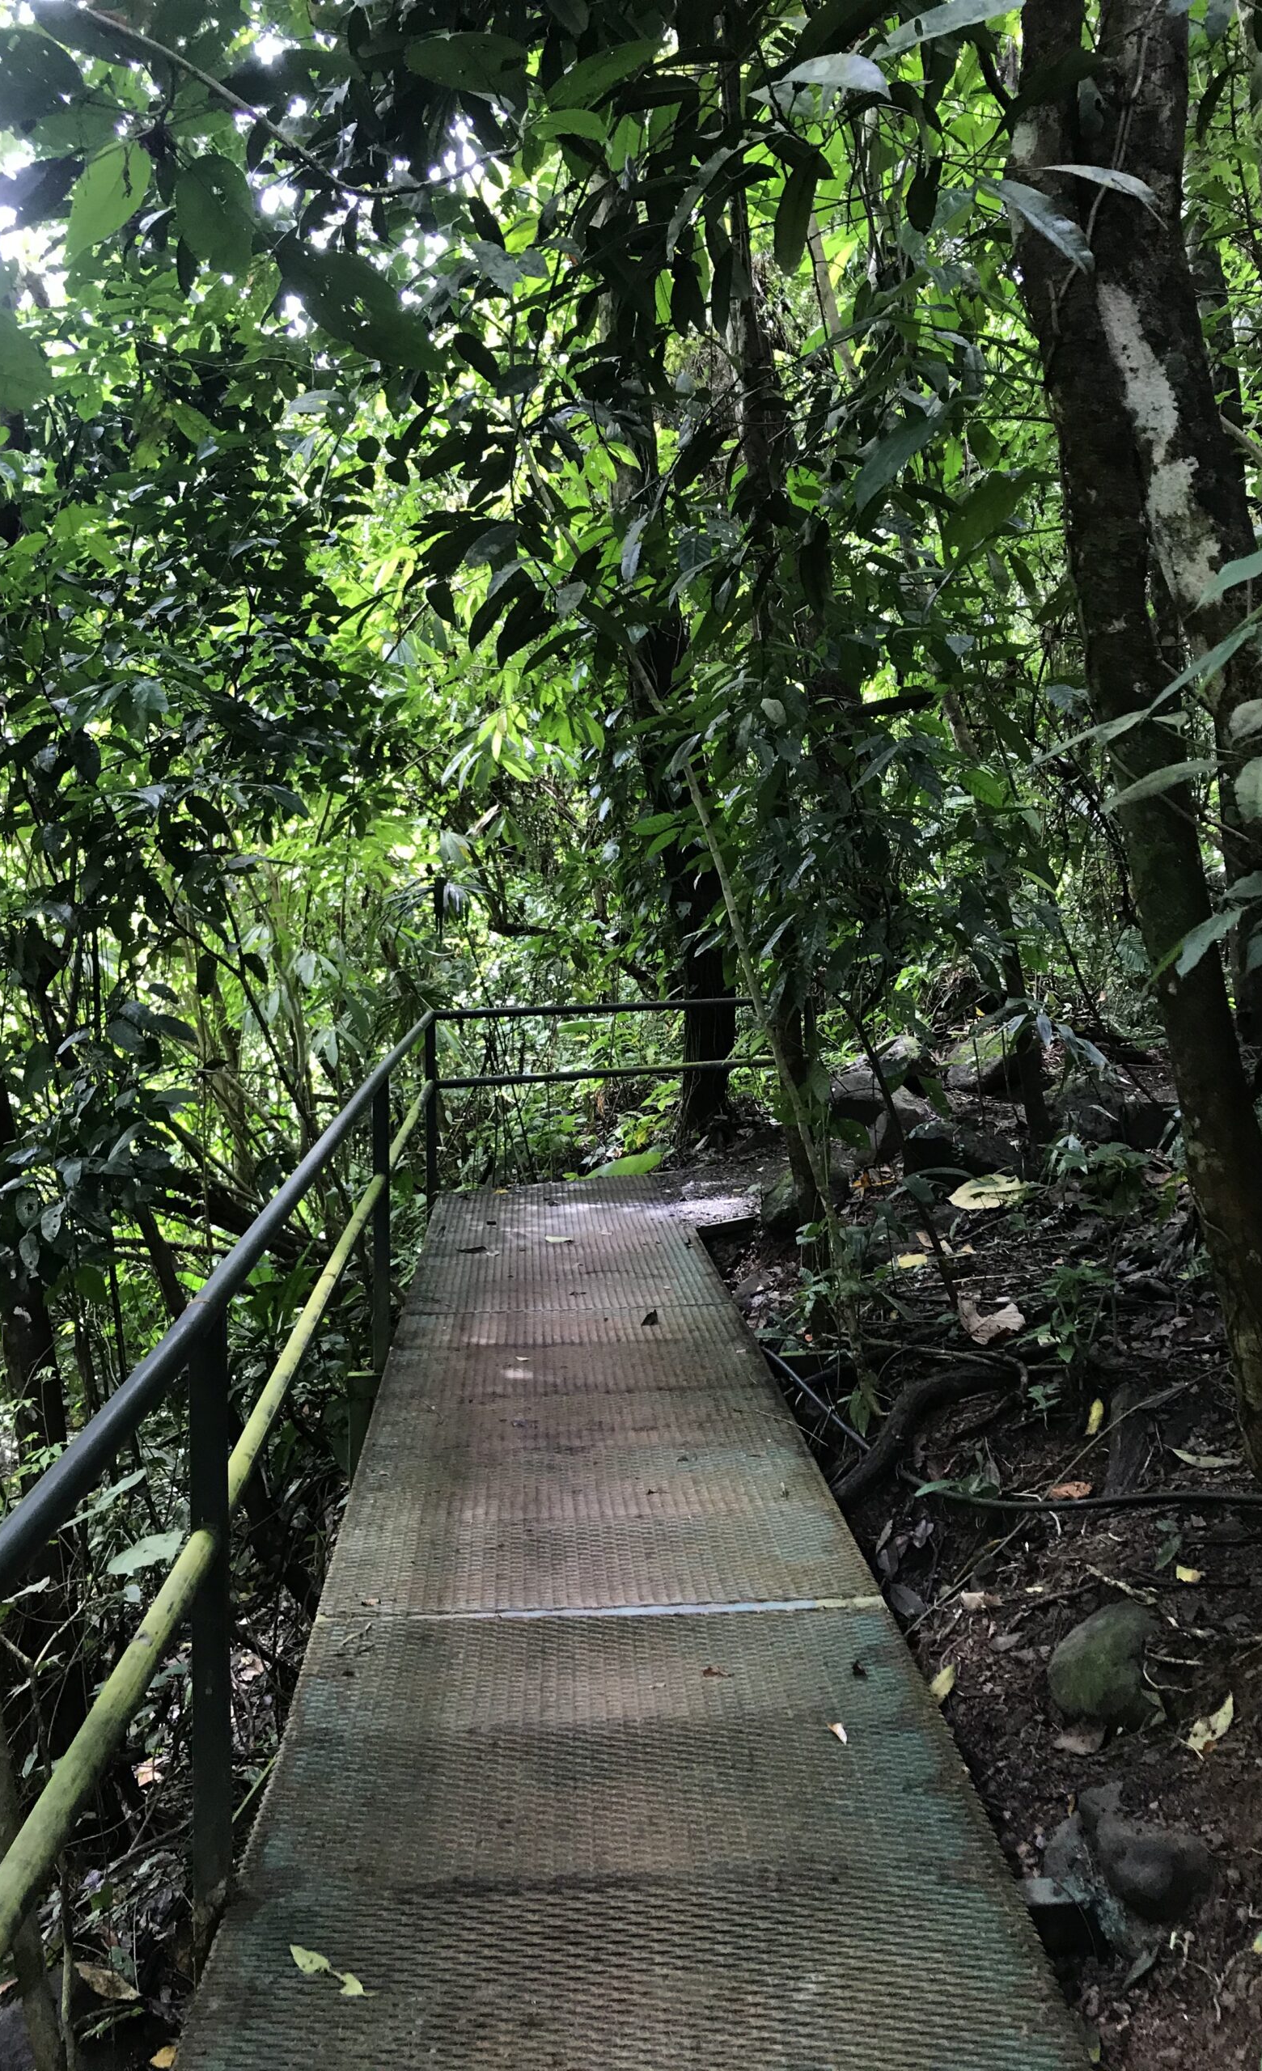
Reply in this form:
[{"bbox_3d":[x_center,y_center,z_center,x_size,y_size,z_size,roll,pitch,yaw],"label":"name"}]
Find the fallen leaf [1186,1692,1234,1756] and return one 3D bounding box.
[{"bbox_3d":[1.096,1.290,3.154,0.068,0.030,0.170,-9,13,40],"label":"fallen leaf"}]

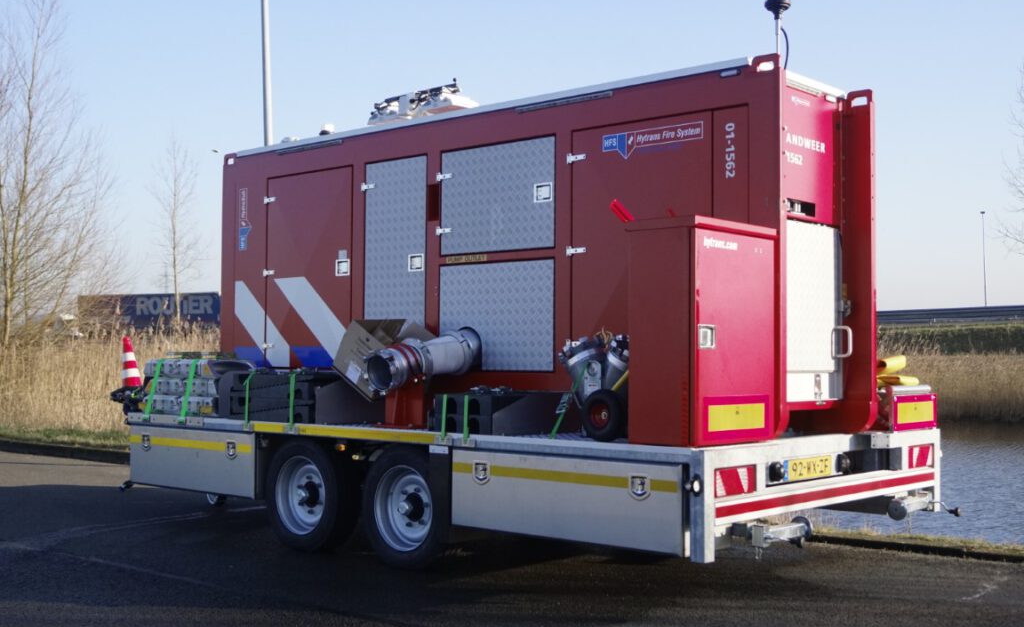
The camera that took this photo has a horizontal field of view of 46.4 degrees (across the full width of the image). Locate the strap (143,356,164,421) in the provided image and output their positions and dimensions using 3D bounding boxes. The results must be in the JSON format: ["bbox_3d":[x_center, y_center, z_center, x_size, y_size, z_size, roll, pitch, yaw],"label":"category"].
[{"bbox_3d":[-2.473,0.522,8.264,0.045,0.410,0.140,-2,-3,41],"label":"strap"}]

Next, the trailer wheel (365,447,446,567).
[{"bbox_3d":[-0.535,1.060,6.597,0.690,0.690,0.210,-2,-3,41],"label":"trailer wheel"}]

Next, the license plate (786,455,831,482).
[{"bbox_3d":[1.493,0.781,6.026,0.012,0.110,0.520,-2,-3,41],"label":"license plate"}]

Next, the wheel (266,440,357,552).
[{"bbox_3d":[-1.198,1.079,7.180,0.690,0.690,0.210,-2,-3,41],"label":"wheel"}]

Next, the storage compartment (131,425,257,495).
[{"bbox_3d":[-1.947,0.972,8.039,1.410,0.420,0.520,-2,-3,41],"label":"storage compartment"}]

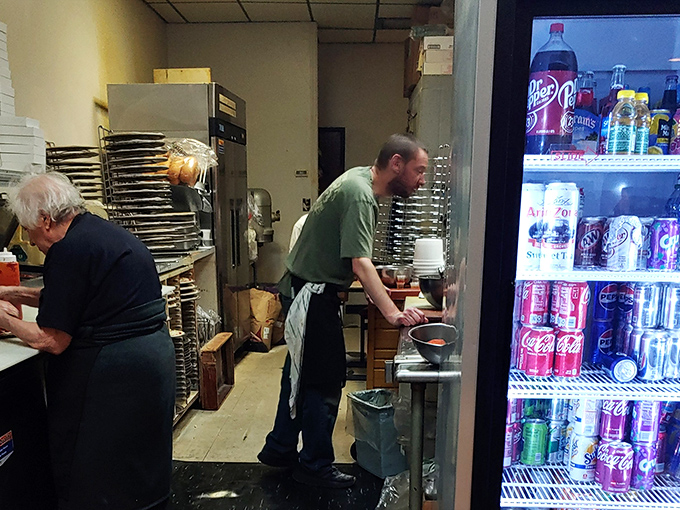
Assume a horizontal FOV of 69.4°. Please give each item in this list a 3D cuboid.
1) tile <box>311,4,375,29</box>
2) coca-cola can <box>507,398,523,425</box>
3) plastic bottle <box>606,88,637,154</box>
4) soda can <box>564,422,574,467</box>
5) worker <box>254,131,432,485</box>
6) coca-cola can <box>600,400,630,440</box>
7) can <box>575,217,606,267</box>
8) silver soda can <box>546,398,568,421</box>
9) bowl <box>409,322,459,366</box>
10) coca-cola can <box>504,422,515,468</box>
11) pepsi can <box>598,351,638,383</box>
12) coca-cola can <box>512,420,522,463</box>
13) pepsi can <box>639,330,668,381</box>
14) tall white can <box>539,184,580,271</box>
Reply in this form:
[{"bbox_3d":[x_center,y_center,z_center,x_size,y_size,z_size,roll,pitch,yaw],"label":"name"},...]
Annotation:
[{"bbox_3d":[0.042,-2.225,4.585,0.610,0.020,0.610,1,7,2],"label":"tile"},{"bbox_3d":[0.482,0.417,1.393,0.066,0.122,0.066,1,7,2],"label":"coca-cola can"},{"bbox_3d":[0.685,-0.313,1.183,0.057,0.153,0.057,1,9,3],"label":"plastic bottle"},{"bbox_3d":[0.686,0.540,1.416,0.066,0.122,0.066,0,10,0],"label":"soda can"},{"bbox_3d":[-0.003,0.287,2.293,0.800,1.660,0.520,-1,11,-5],"label":"worker"},{"bbox_3d":[0.742,0.432,1.330,0.066,0.122,0.066,1,7,2],"label":"coca-cola can"},{"bbox_3d":[0.622,-0.034,1.222,0.066,0.122,0.066,1,7,2],"label":"can"},{"bbox_3d":[0.648,0.417,1.425,0.066,0.122,0.066,0,10,0],"label":"silver soda can"},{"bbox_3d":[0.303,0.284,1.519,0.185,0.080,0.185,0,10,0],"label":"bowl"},{"bbox_3d":[0.460,0.541,1.406,0.066,0.122,0.066,0,10,0],"label":"coca-cola can"},{"bbox_3d":[0.736,0.285,1.295,0.066,0.066,0.122,2,8,15],"label":"pepsi can"},{"bbox_3d":[0.514,0.554,1.484,0.066,0.122,0.066,1,9,3],"label":"coca-cola can"},{"bbox_3d":[0.826,0.260,1.292,0.066,0.122,0.066,0,11,2],"label":"pepsi can"},{"bbox_3d":[0.522,-0.064,1.165,0.073,0.196,0.073,1,7,2],"label":"tall white can"}]

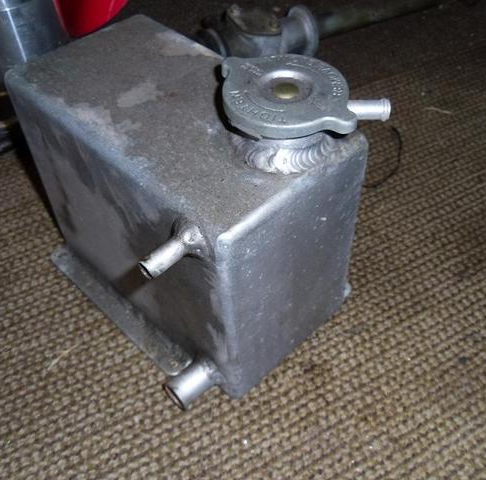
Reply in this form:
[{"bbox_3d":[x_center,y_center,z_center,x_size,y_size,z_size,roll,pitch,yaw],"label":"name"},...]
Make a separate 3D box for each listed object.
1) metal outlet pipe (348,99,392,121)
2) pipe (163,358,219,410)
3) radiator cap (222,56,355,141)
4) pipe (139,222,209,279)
[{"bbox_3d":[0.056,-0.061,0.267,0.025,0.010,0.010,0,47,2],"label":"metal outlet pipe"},{"bbox_3d":[-0.030,0.086,0.344,0.026,0.020,0.020,-36,55,-27],"label":"pipe"},{"bbox_3d":[0.019,-0.067,0.261,0.079,0.013,0.062,33,57,29],"label":"radiator cap"},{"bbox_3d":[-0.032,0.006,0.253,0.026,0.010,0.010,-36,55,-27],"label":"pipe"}]

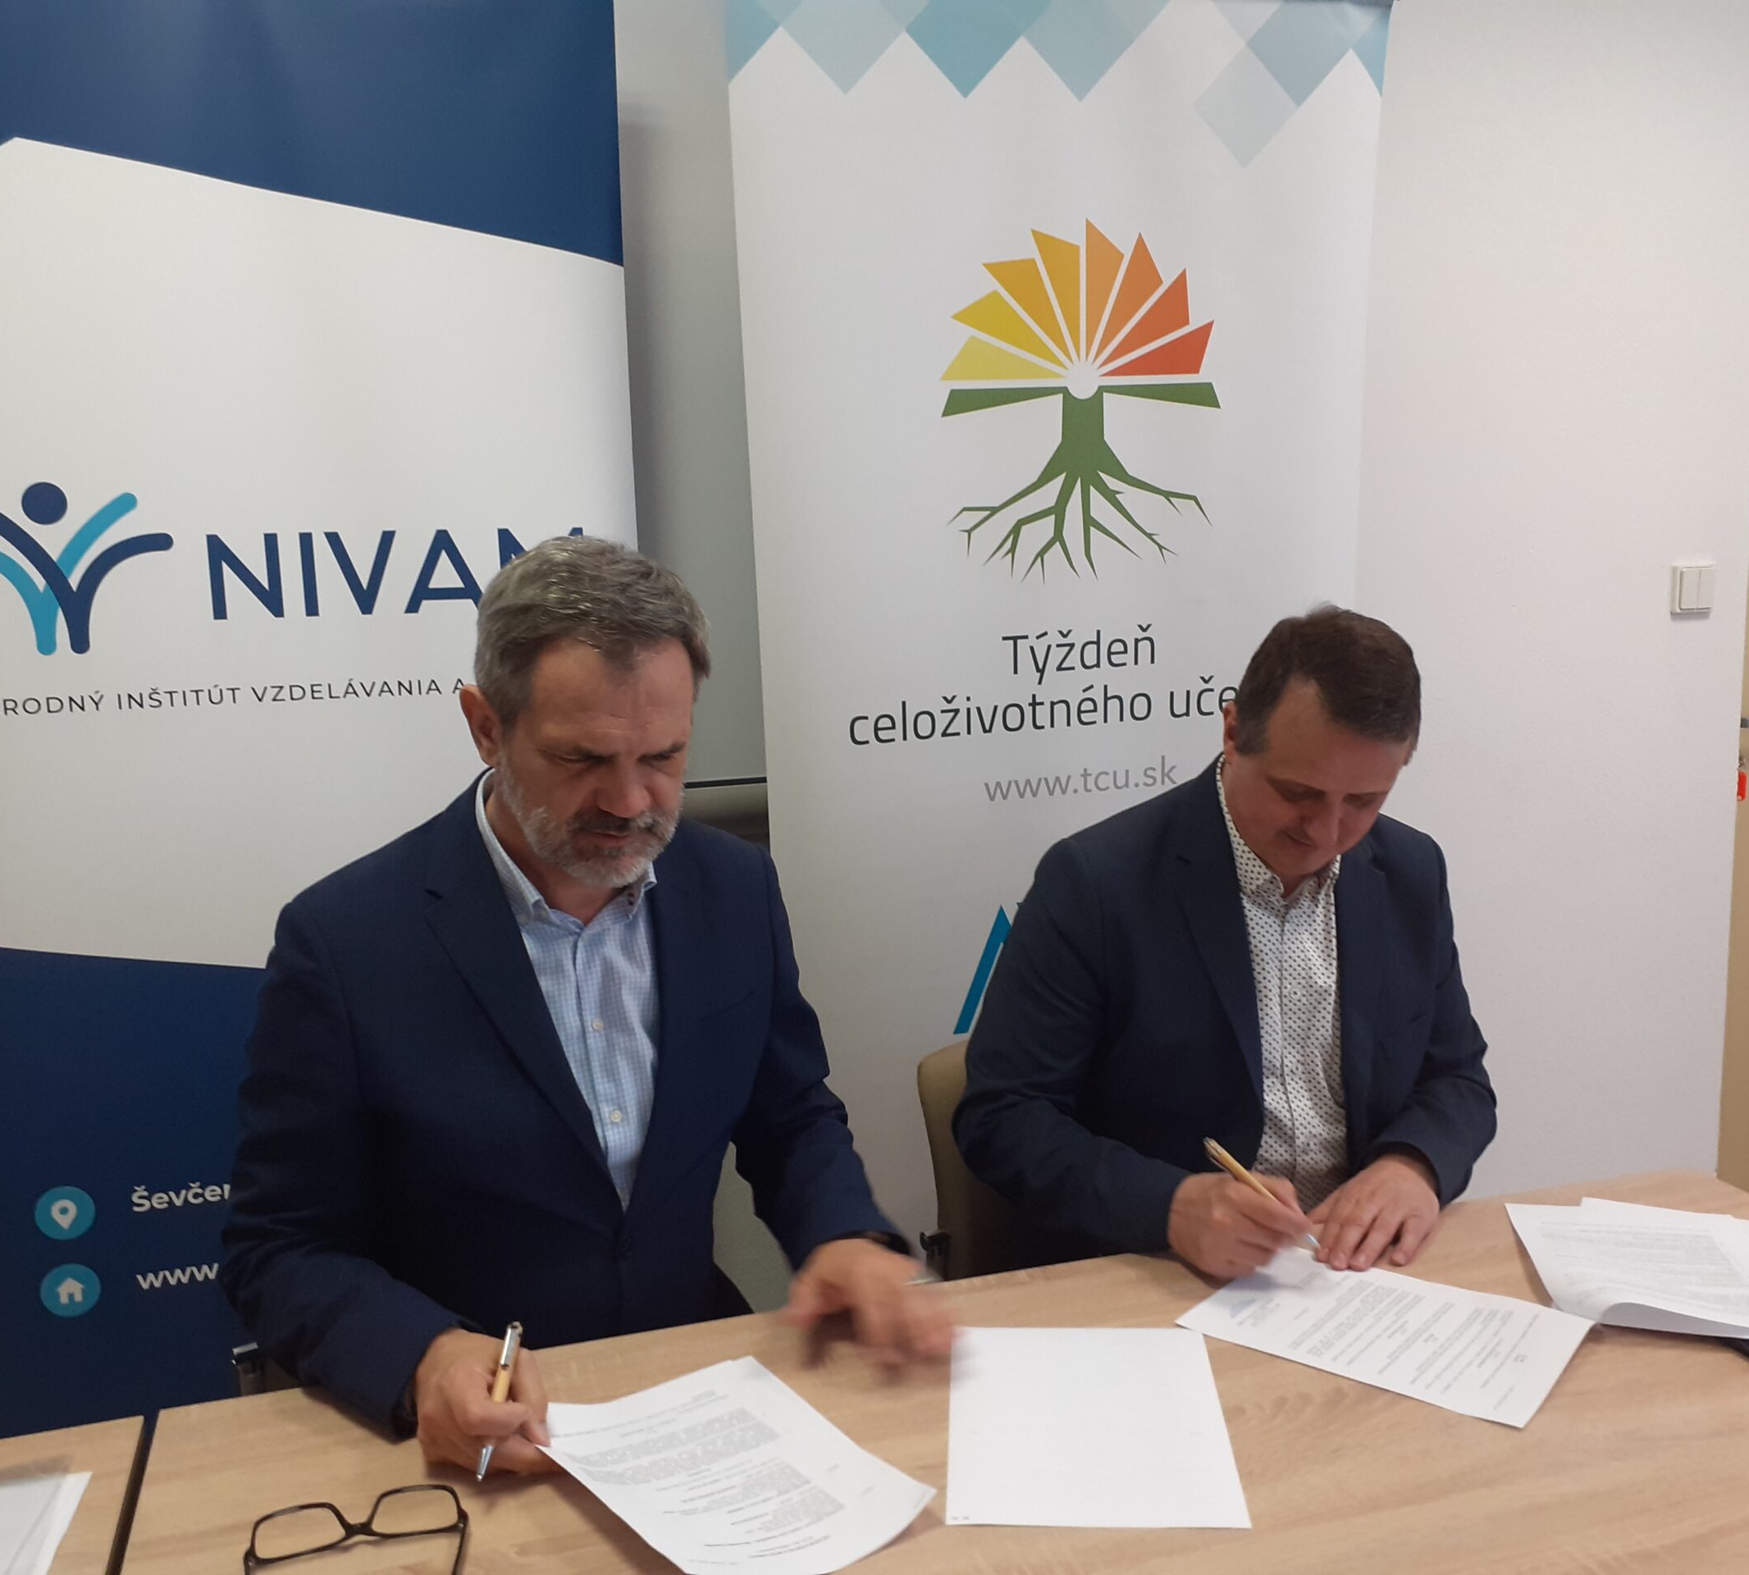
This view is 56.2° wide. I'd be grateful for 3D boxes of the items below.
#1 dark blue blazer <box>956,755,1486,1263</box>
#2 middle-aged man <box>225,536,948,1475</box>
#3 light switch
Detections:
[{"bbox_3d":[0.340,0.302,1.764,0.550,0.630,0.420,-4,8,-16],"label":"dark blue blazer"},{"bbox_3d":[-0.291,0.495,1.496,0.570,1.420,0.680,-4,9,-20],"label":"middle-aged man"},{"bbox_3d":[1.324,-0.324,2.650,0.082,0.082,0.014,-4,8,-16],"label":"light switch"}]

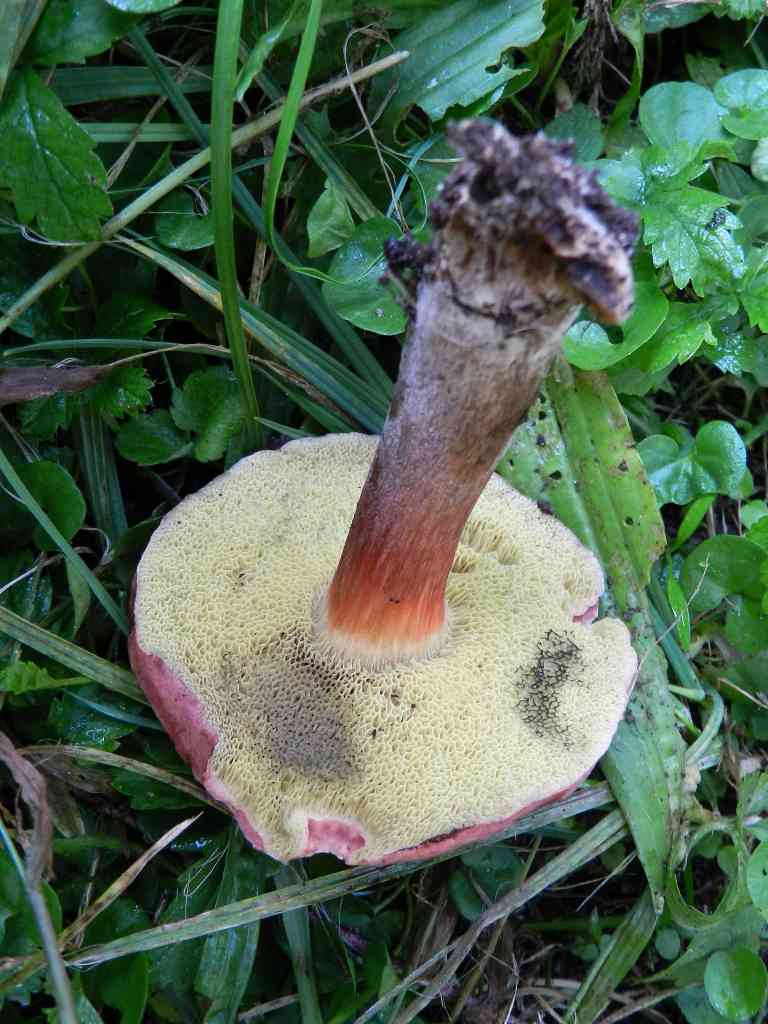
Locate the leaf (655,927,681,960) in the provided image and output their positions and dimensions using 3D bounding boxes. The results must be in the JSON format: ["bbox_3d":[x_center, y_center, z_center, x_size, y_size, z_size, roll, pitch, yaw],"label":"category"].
[{"bbox_3d":[0.064,0.097,0.214,0.006,0.002,0.007,6,70,2],"label":"leaf"}]

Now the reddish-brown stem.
[{"bbox_3d":[0.012,-0.012,0.175,0.032,0.104,0.034,11,34,-7],"label":"reddish-brown stem"}]

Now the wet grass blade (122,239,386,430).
[{"bbox_3d":[-0.035,-0.049,0.254,0.097,0.006,0.009,36,74,12],"label":"wet grass blade"}]

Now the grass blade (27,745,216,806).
[{"bbox_3d":[-0.059,0.060,0.214,0.048,0.005,0.005,14,70,5],"label":"grass blade"}]

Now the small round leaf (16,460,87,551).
[{"bbox_3d":[-0.086,-0.002,0.243,0.018,0.005,0.025,-7,70,-2],"label":"small round leaf"}]

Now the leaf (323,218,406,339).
[{"bbox_3d":[-0.004,-0.064,0.258,0.025,0.005,0.038,0,70,0],"label":"leaf"}]

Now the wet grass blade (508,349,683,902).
[{"bbox_3d":[0.051,0.029,0.219,0.034,0.012,0.131,-4,70,-2],"label":"wet grass blade"}]

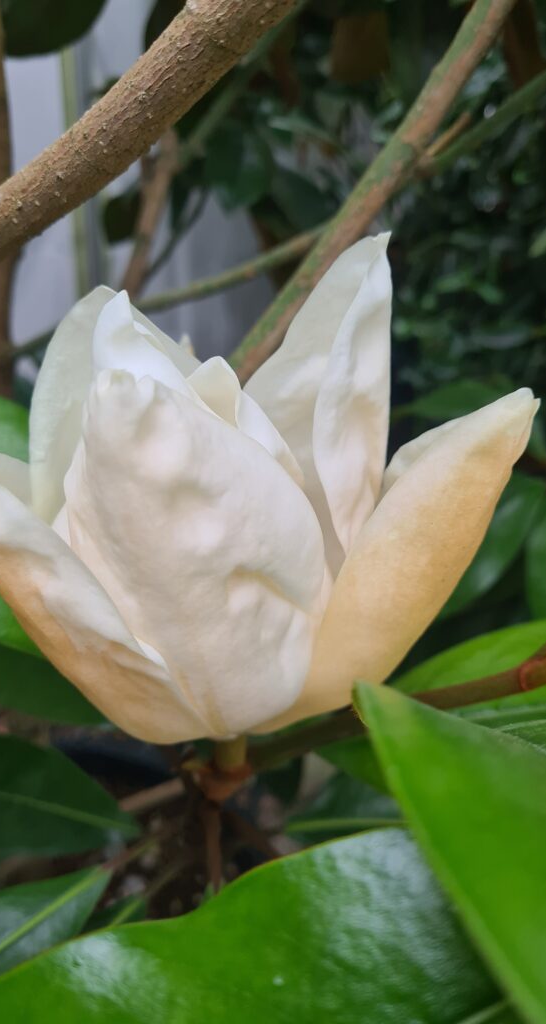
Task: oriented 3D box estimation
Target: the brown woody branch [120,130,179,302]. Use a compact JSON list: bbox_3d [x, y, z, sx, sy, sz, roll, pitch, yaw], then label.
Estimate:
[{"bbox_3d":[-0.105,-0.252,0.650,0.021,0.143,0.021,10,0,0],"label":"brown woody branch"}]

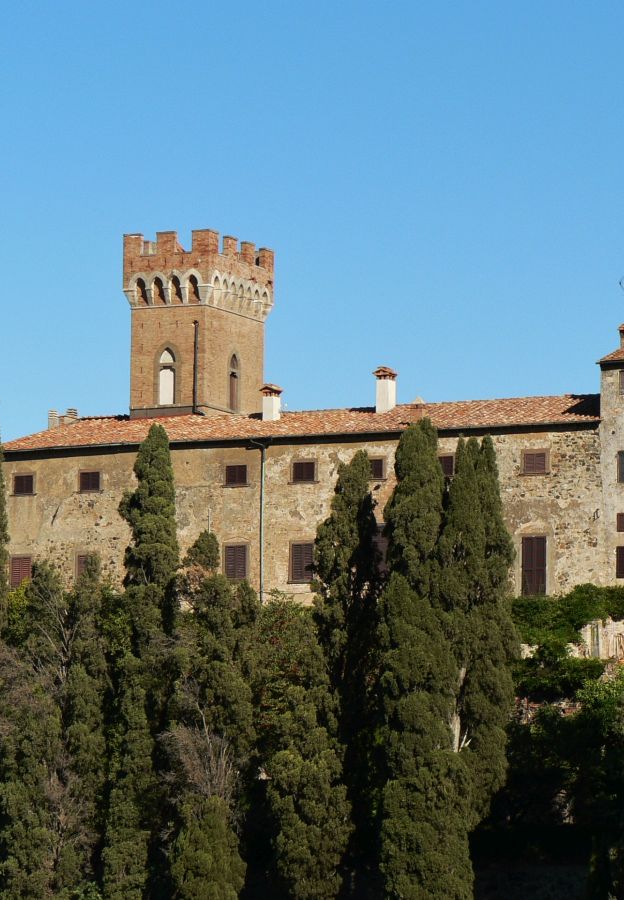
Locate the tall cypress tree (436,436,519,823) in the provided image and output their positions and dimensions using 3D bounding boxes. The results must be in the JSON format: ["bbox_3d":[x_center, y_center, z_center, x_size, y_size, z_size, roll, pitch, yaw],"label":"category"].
[{"bbox_3d":[6.300,8.130,151.400,3.390,17.380,3.390,0,-5,0],"label":"tall cypress tree"}]

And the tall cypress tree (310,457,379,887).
[{"bbox_3d":[1.280,8.590,151.360,2.770,17.220,2.770,0,-5,0],"label":"tall cypress tree"}]

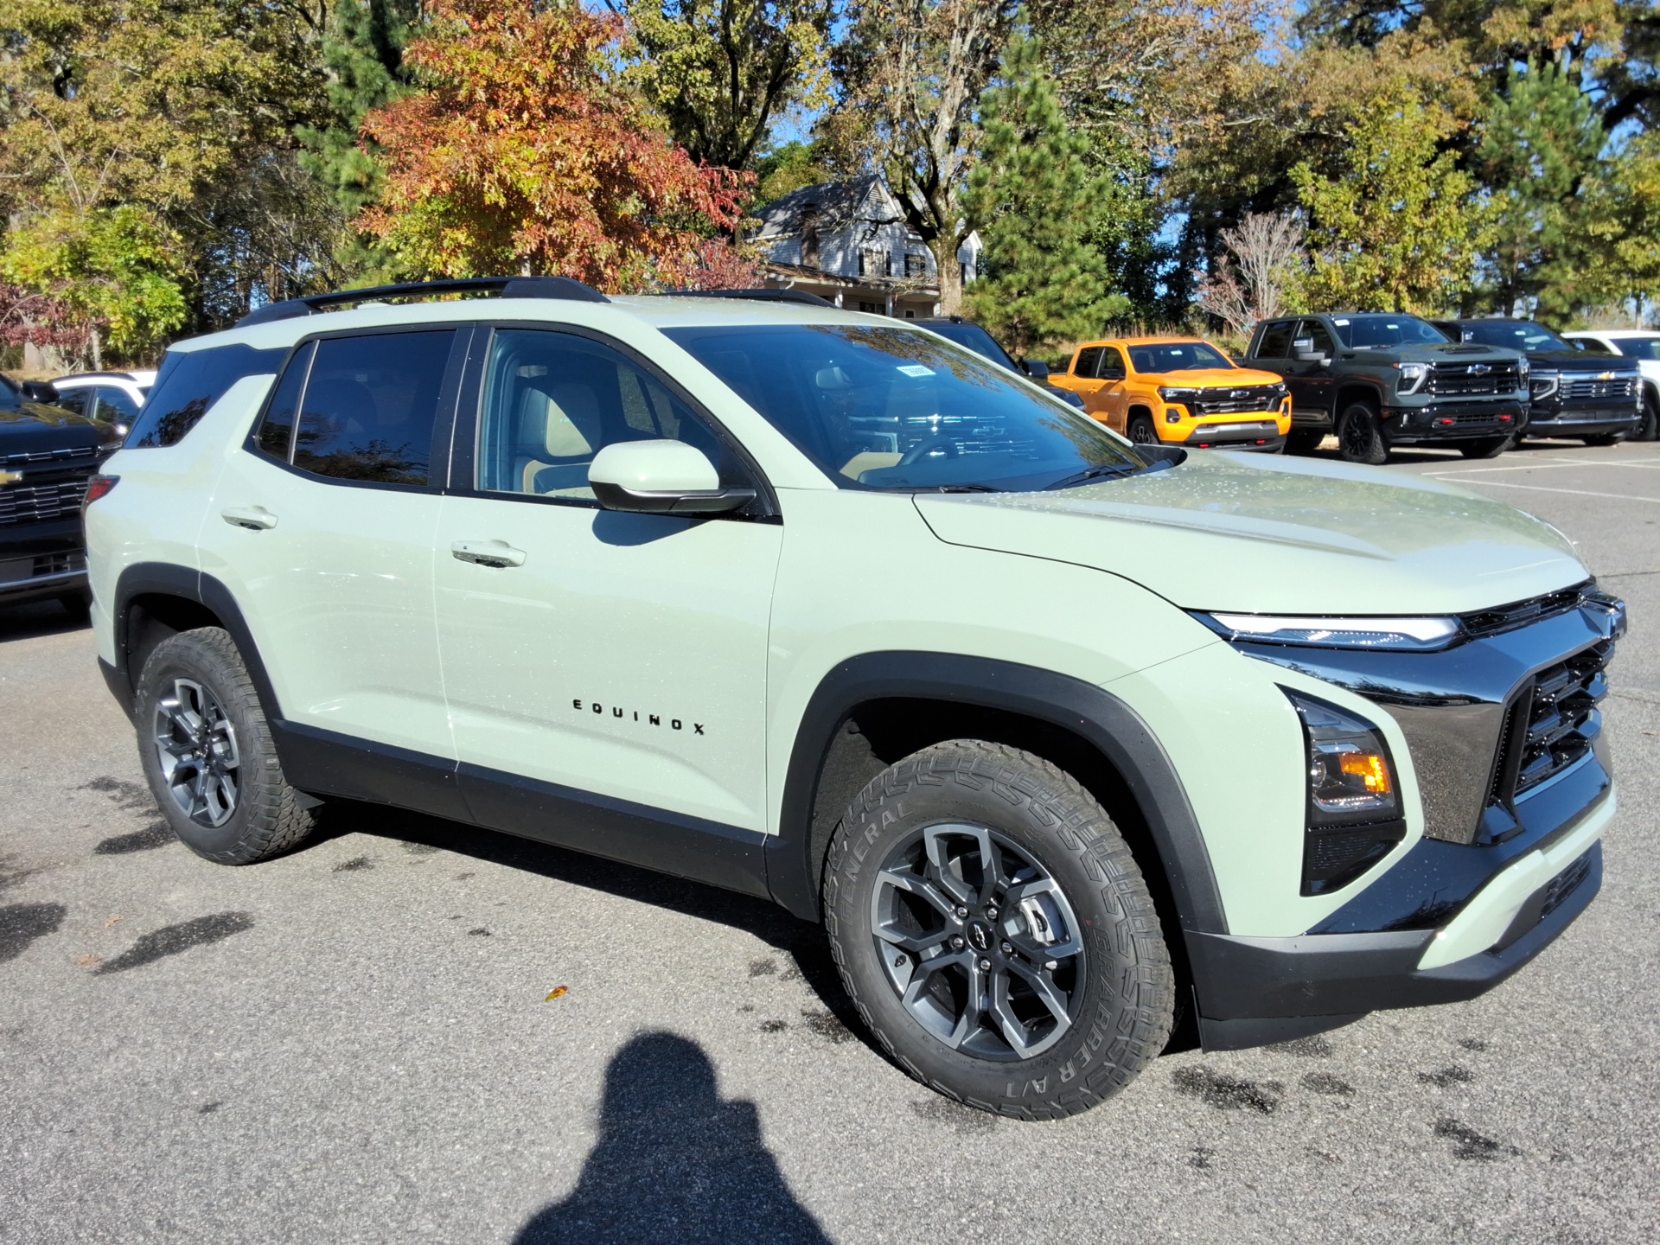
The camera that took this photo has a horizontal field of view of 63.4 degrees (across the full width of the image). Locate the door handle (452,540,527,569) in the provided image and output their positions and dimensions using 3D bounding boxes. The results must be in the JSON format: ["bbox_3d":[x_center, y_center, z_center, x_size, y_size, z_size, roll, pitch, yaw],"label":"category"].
[{"bbox_3d":[-0.802,-0.160,3.158,0.230,0.050,0.055,5,7,35],"label":"door handle"}]

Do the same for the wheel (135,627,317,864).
[{"bbox_3d":[-1.872,0.381,4.178,0.735,0.735,0.240,6,13,34],"label":"wheel"}]

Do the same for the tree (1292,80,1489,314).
[{"bbox_3d":[13.800,-9.300,33.000,4.900,8.000,4.900,2,11,20],"label":"tree"}]

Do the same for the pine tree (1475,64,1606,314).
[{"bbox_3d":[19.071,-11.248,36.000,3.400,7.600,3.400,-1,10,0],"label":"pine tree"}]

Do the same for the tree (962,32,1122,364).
[{"bbox_3d":[5.084,-10.168,32.000,3.800,7.700,3.800,-1,10,0],"label":"tree"}]

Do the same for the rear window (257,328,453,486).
[{"bbox_3d":[-1.288,-0.571,3.584,0.800,0.420,0.060,6,-9,34],"label":"rear window"}]

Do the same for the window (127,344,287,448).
[{"bbox_3d":[-1.896,-0.686,4.094,0.740,0.330,0.065,7,-9,41],"label":"window"}]

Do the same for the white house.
[{"bbox_3d":[1.800,-17.800,68.000,10.000,9.500,10.000,-6,11,-23],"label":"white house"}]

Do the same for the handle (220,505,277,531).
[{"bbox_3d":[-1.605,-0.287,3.713,0.245,0.068,0.060,6,13,34],"label":"handle"}]

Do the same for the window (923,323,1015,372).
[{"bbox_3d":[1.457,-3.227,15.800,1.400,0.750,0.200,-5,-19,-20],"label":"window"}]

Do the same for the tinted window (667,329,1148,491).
[{"bbox_3d":[0.248,-0.571,3.474,0.850,0.120,1.420,40,29,23],"label":"tinted window"}]

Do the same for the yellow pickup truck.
[{"bbox_3d":[5.119,-3.579,21.321,1.960,1.880,5.400,-4,11,-11],"label":"yellow pickup truck"}]

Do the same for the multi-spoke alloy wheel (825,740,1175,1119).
[{"bbox_3d":[0.344,0.603,2.674,0.735,0.735,0.240,5,12,35],"label":"multi-spoke alloy wheel"}]

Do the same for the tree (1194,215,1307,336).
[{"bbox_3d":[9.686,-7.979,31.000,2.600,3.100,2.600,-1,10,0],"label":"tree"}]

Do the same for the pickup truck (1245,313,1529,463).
[{"bbox_3d":[7.910,-3.704,20.919,2.100,2.060,6.250,-4,11,-11],"label":"pickup truck"}]

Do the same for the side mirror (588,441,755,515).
[{"bbox_3d":[-0.326,-0.302,2.751,0.200,0.160,0.260,5,12,35],"label":"side mirror"}]

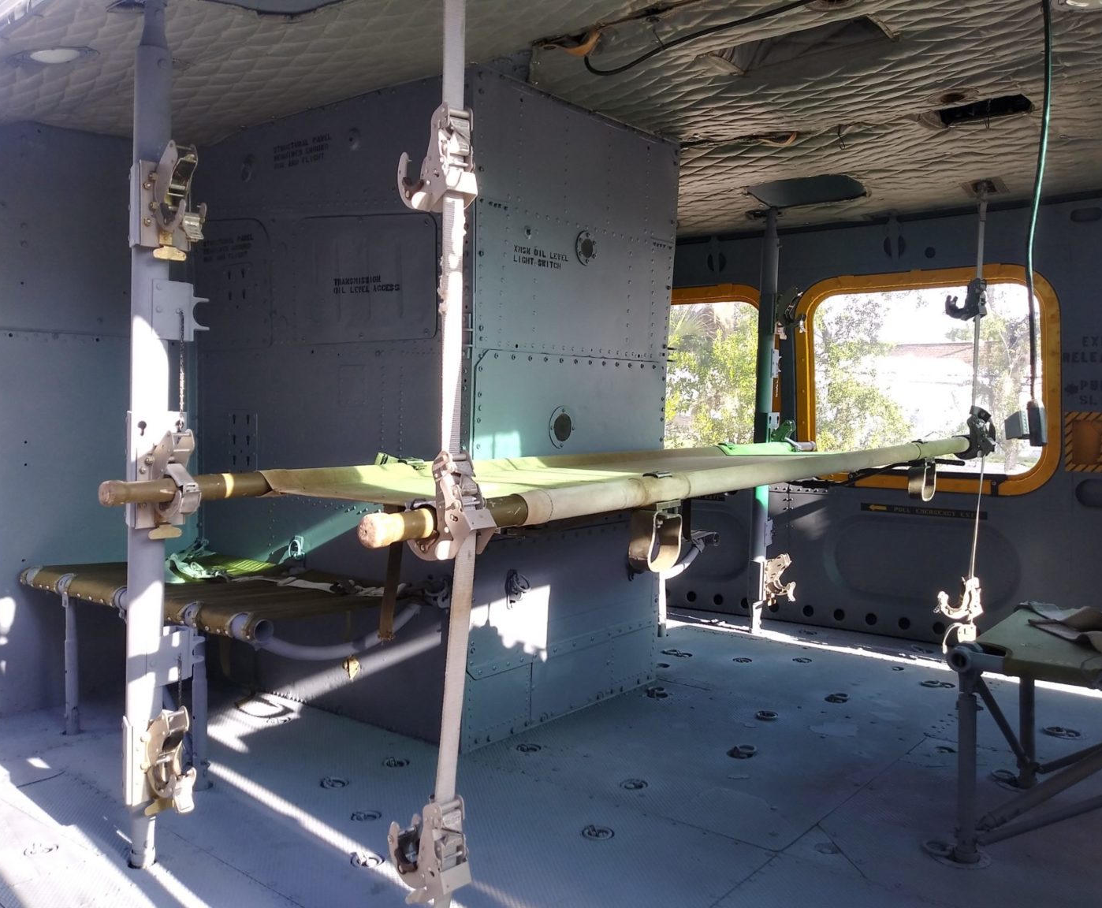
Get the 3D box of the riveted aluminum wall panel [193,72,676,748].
[{"bbox_3d":[-0.287,-0.104,2.306,0.879,1.295,0.708,3,3,38],"label":"riveted aluminum wall panel"}]

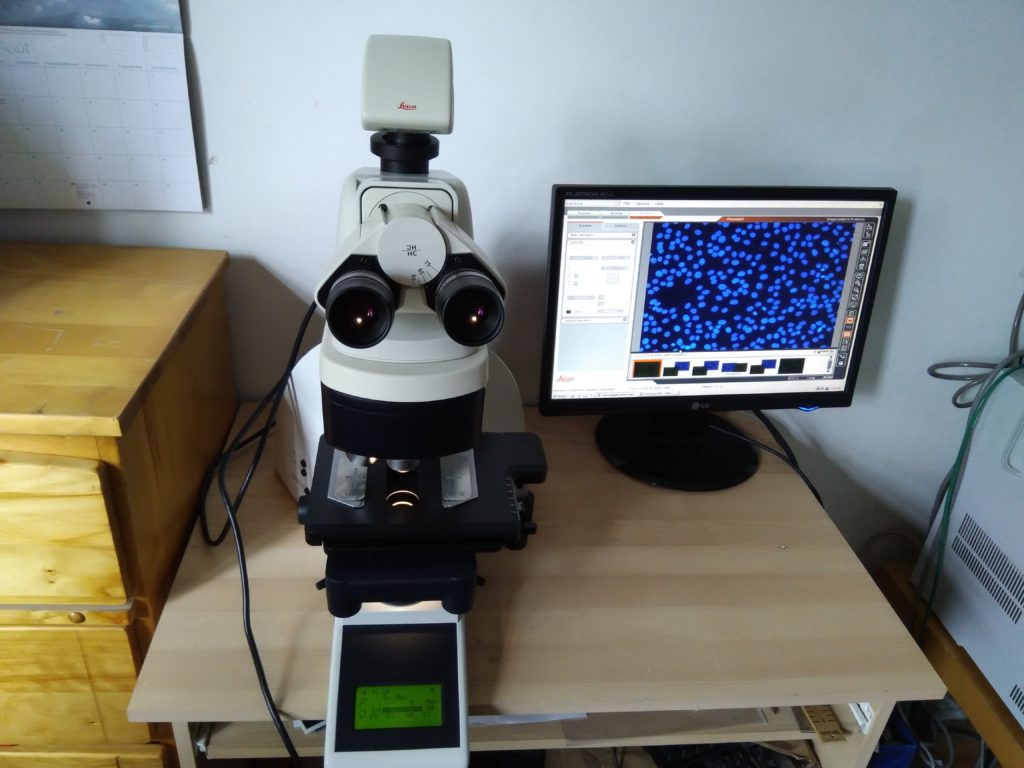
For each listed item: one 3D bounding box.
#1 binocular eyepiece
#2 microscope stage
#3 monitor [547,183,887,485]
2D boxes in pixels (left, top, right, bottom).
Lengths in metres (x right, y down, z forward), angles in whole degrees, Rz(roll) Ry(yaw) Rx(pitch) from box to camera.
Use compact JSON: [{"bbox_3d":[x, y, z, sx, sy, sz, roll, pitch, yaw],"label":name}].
[{"bbox_3d":[-0.057,-0.045,0.475,0.103,0.041,0.044,1,19,-7],"label":"binocular eyepiece"},{"bbox_3d":[-0.081,0.103,0.782,0.229,0.033,0.147,1,31,-7],"label":"microscope stage"},{"bbox_3d":[0.250,-0.079,1.056,0.446,0.391,0.215,0,31,-10],"label":"monitor"}]

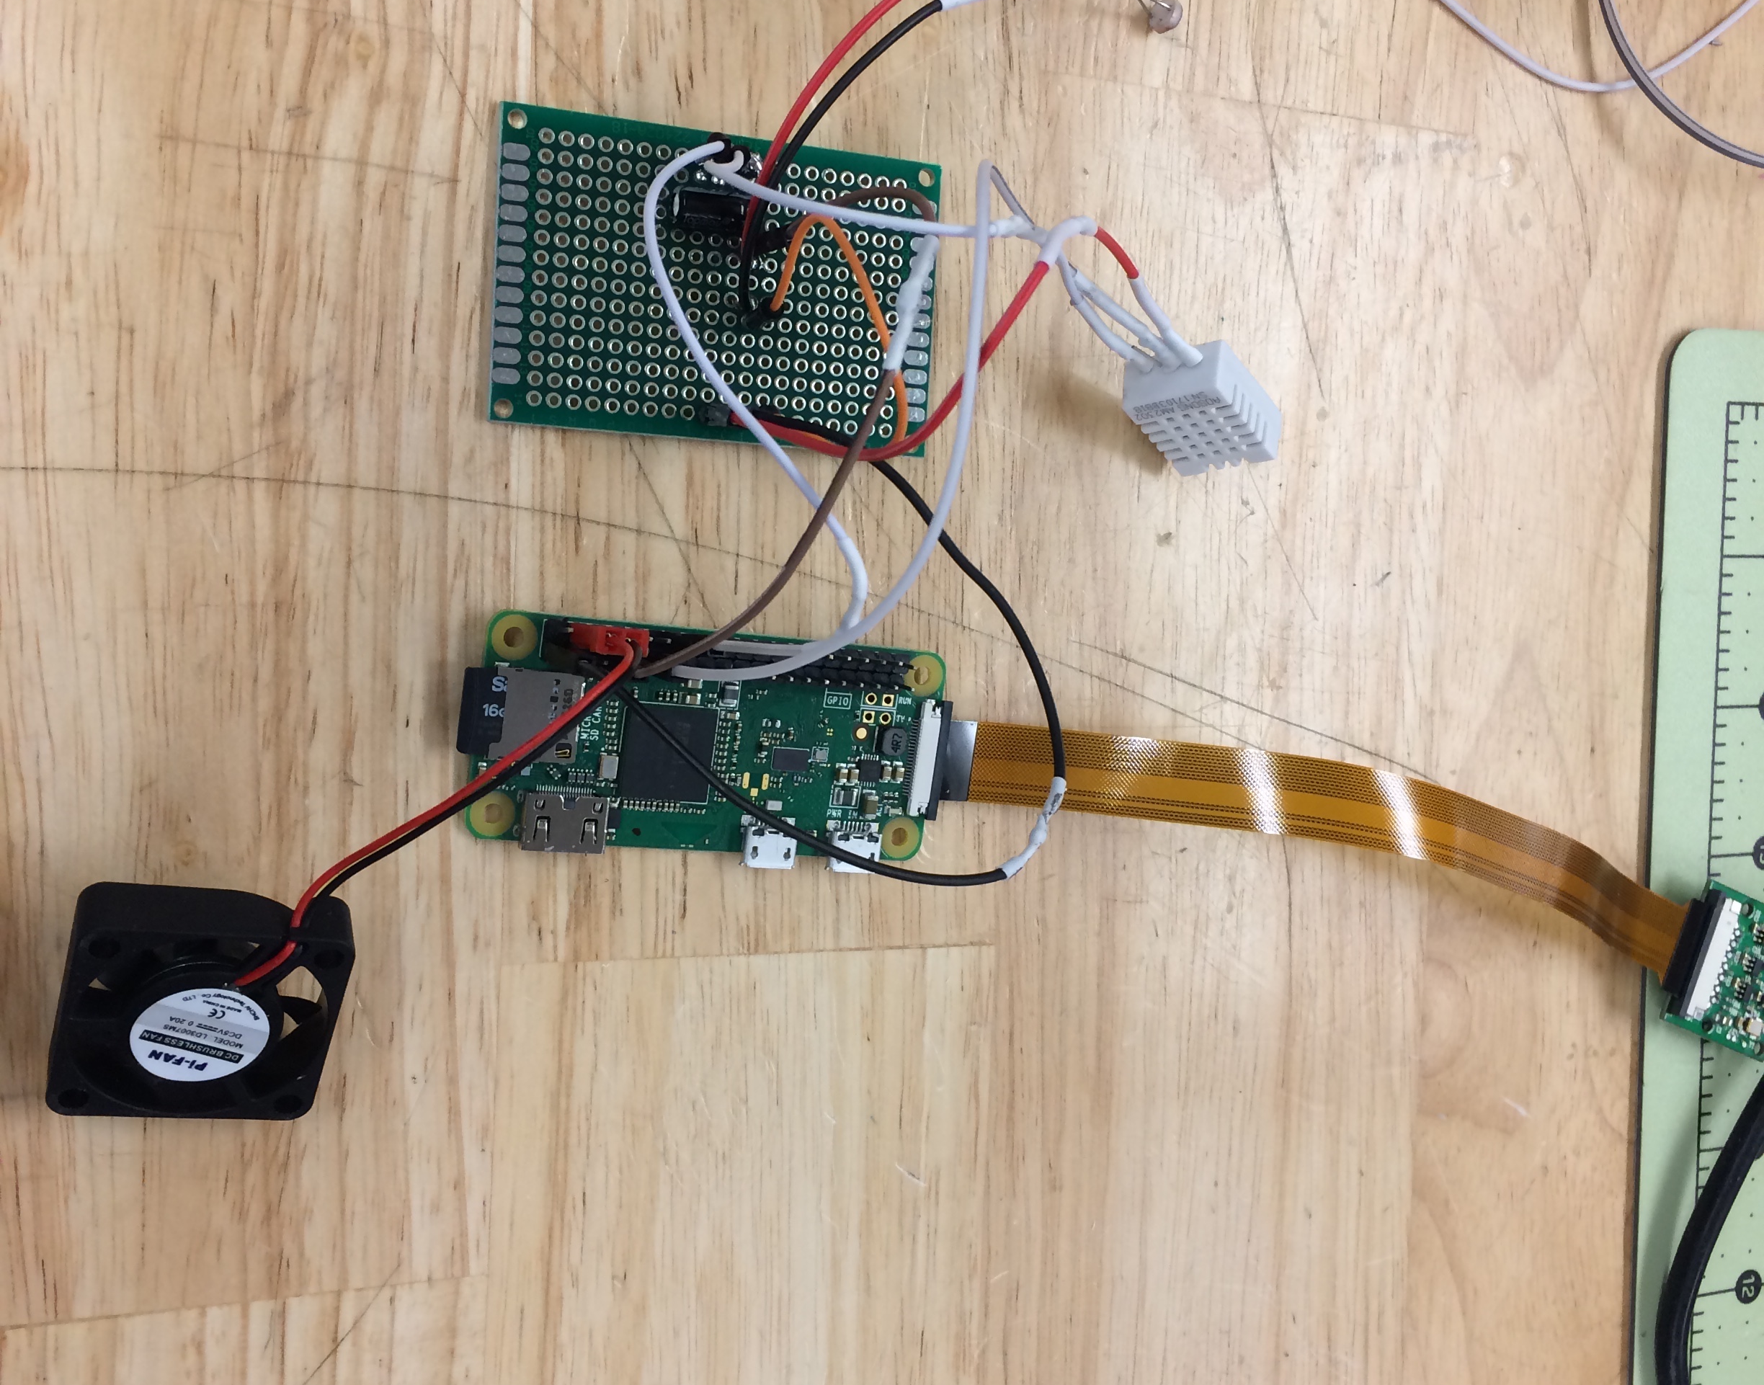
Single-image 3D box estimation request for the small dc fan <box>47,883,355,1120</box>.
[{"bbox_3d":[-0.078,0.036,0.226,0.030,0.007,0.030,7,125,-26],"label":"small dc fan"}]

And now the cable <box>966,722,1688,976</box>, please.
[{"bbox_3d":[0.075,0.022,0.301,0.138,0.011,0.021,16,88,-23],"label":"cable"}]

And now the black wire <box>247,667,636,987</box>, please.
[{"bbox_3d":[-0.051,0.014,0.234,0.060,0.017,0.005,-38,107,-16],"label":"black wire"}]

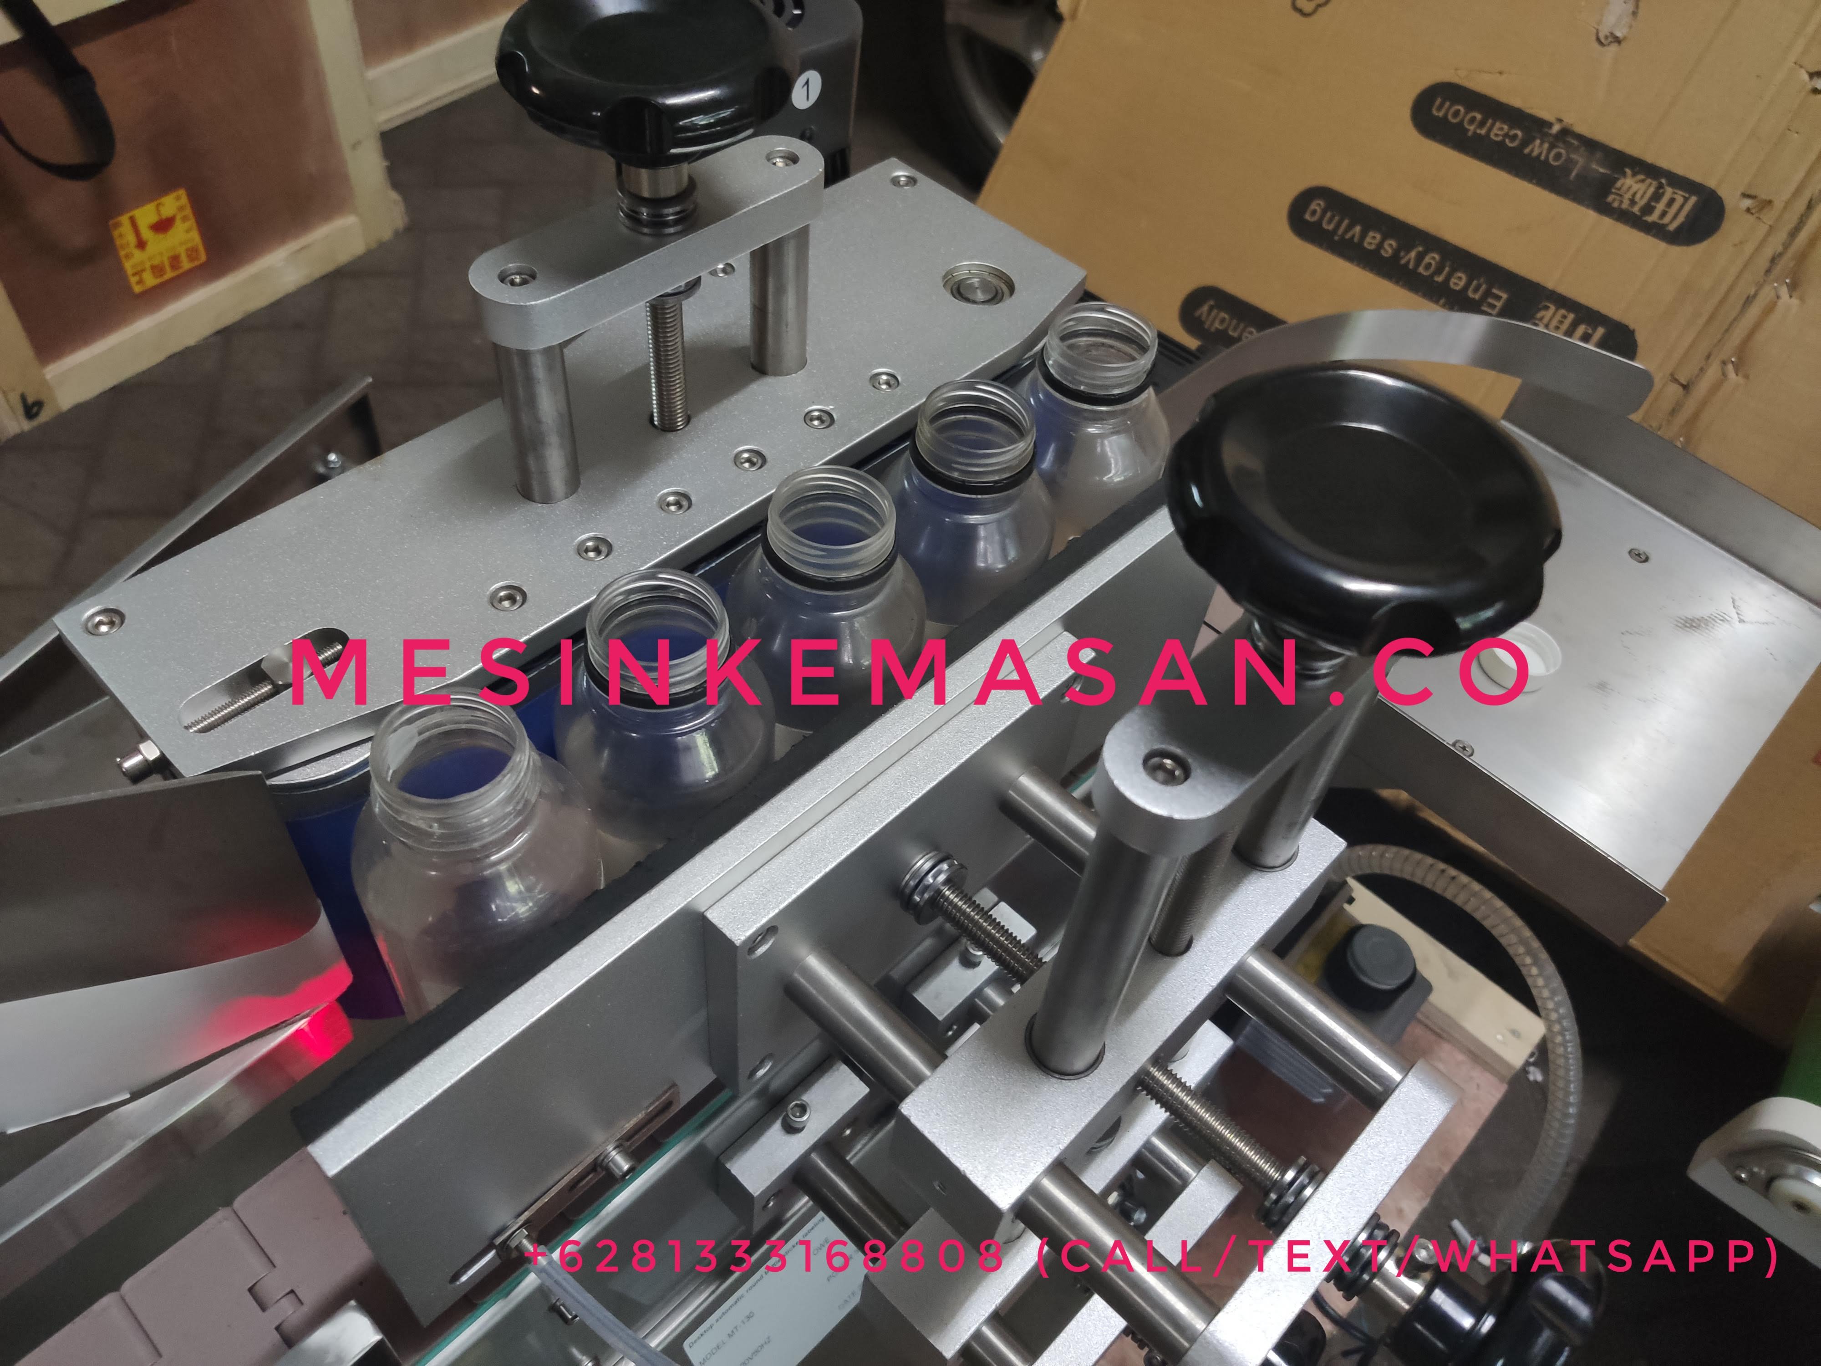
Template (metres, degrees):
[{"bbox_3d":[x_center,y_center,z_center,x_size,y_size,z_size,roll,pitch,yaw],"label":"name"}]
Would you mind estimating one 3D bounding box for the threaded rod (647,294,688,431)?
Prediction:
[{"bbox_3d":[-0.079,-0.106,0.444,0.012,0.052,0.012,3,50,-4],"label":"threaded rod"}]

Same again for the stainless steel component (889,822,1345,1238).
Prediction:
[{"bbox_3d":[0.068,0.097,0.426,0.040,0.040,0.169,39,57,23],"label":"stainless steel component"}]

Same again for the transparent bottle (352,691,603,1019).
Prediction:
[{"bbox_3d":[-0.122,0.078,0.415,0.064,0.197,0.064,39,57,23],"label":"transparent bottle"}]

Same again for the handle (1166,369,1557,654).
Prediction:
[{"bbox_3d":[0.092,-0.034,0.283,0.079,0.032,0.079,3,51,-4],"label":"handle"}]

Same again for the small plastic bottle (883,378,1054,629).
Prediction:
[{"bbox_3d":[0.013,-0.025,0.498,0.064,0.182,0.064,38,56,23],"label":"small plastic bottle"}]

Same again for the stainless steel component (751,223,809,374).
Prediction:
[{"bbox_3d":[-0.044,-0.136,0.466,0.020,0.062,0.020,3,50,-4],"label":"stainless steel component"}]

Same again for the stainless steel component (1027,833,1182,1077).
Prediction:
[{"bbox_3d":[0.049,0.064,0.341,0.020,0.121,0.020,3,50,-4],"label":"stainless steel component"}]

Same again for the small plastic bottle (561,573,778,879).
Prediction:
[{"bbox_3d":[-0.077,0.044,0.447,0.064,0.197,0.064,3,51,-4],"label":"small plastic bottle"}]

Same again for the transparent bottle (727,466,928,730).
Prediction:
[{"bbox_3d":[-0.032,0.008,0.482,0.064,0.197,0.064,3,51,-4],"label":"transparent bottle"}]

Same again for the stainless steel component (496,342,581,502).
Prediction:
[{"bbox_3d":[-0.113,-0.084,0.414,0.020,0.062,0.020,3,50,-4],"label":"stainless steel component"}]

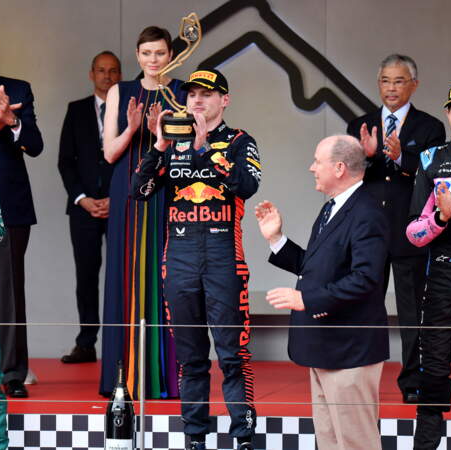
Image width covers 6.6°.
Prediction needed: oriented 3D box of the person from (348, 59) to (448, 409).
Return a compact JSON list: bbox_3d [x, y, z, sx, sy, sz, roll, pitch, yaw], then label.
[{"bbox_3d":[0.843,0.017,19.400,0.490,1.715,0.460,0,1,14],"label":"person"}]

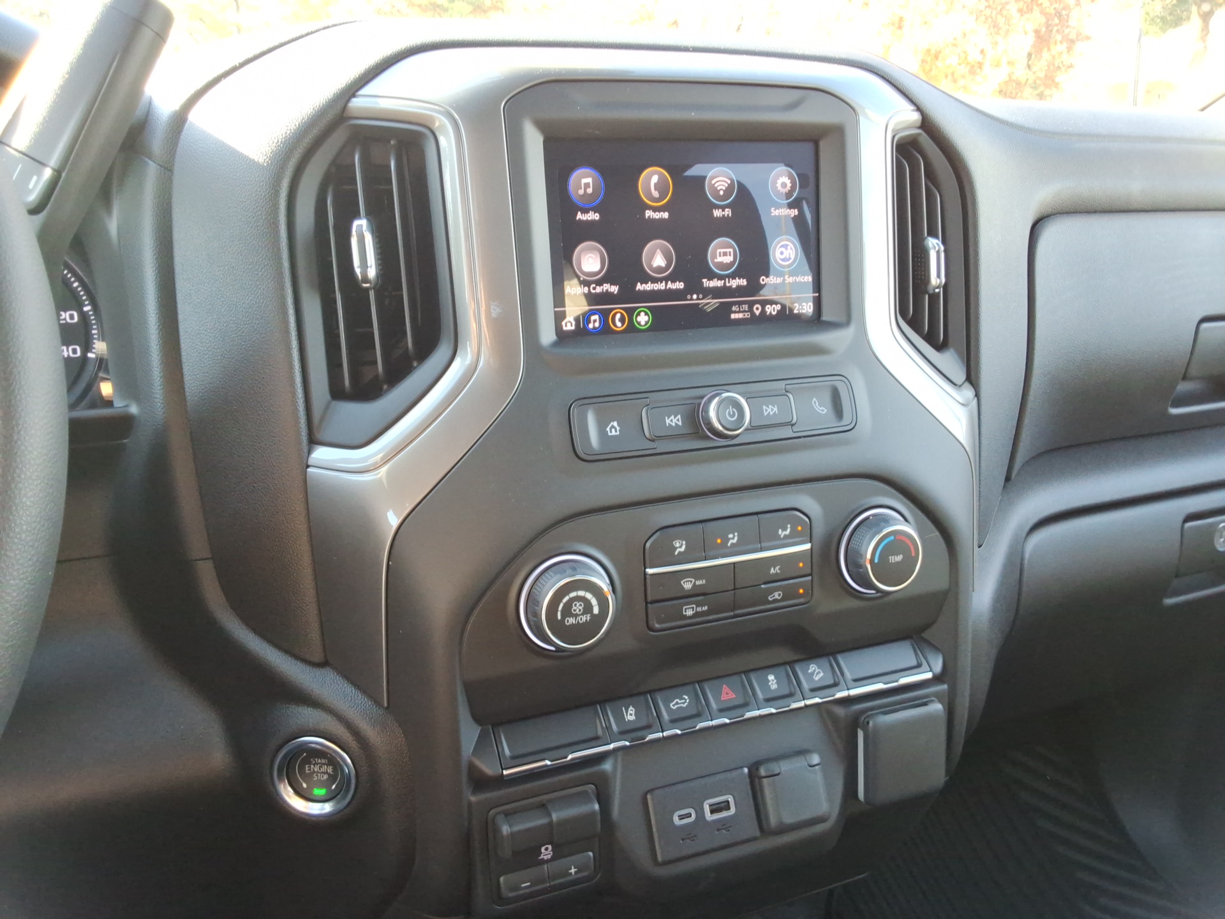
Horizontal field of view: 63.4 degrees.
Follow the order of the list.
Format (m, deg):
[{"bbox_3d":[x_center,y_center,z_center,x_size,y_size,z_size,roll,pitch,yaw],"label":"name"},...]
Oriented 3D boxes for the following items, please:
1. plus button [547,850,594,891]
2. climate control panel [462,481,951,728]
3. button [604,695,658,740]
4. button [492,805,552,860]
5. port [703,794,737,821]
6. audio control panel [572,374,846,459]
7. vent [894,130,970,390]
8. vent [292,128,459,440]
[{"bbox_3d":[-0.022,0.204,0.495,0.026,0.015,0.008,-7,5,-22],"label":"plus button"},{"bbox_3d":[0.061,0.066,0.507,0.280,0.104,0.028,-7,14,-22],"label":"climate control panel"},{"bbox_3d":[0.009,0.131,0.504,0.026,0.018,0.009,-7,-25,-22],"label":"button"},{"bbox_3d":[-0.044,0.176,0.475,0.029,0.024,0.015,-7,10,-22],"label":"button"},{"bbox_3d":[0.056,0.186,0.531,0.017,0.009,0.010,-7,-11,-22],"label":"port"},{"bbox_3d":[0.056,-0.023,0.492,0.159,0.030,0.018,-7,-9,-22],"label":"audio control panel"},{"bbox_3d":[0.180,-0.116,0.584,0.068,0.146,0.032,-11,11,-35],"label":"vent"},{"bbox_3d":[-0.112,-0.082,0.467,0.068,0.146,0.032,-3,8,-8],"label":"vent"}]

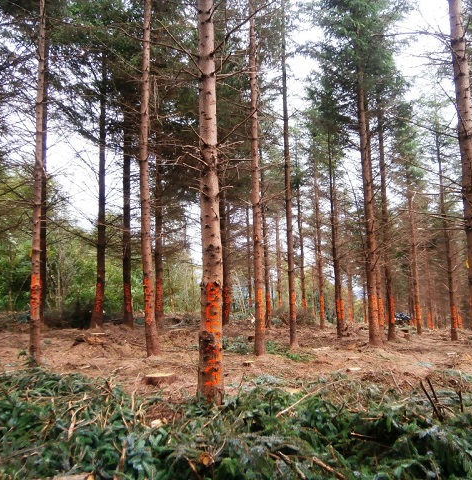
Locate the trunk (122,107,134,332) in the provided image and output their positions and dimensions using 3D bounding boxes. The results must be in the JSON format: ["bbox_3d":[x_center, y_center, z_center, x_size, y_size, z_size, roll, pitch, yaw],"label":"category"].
[{"bbox_3d":[-4.119,-0.930,18.449,0.300,8.459,0.300,-1,-8,-13],"label":"trunk"}]

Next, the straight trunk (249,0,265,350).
[{"bbox_3d":[0.502,-1.739,12.194,0.260,9.131,0.260,-1,-7,3],"label":"straight trunk"}]

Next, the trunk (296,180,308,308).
[{"bbox_3d":[3.519,0.307,25.461,0.240,7.094,0.240,-3,-8,8],"label":"trunk"}]

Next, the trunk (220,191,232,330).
[{"bbox_3d":[-0.456,0.713,19.867,0.330,5.642,0.330,-1,-7,-1],"label":"trunk"}]

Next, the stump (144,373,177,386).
[{"bbox_3d":[-1.188,2.147,7.511,0.480,0.170,0.480,0,-8,-9],"label":"stump"}]

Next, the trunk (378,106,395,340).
[{"bbox_3d":[5.773,-0.779,18.493,0.270,9.121,0.270,-3,-8,17],"label":"trunk"}]

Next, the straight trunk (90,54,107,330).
[{"bbox_3d":[-5.114,-2.032,18.189,0.330,10.598,0.330,1,-8,-16],"label":"straight trunk"}]

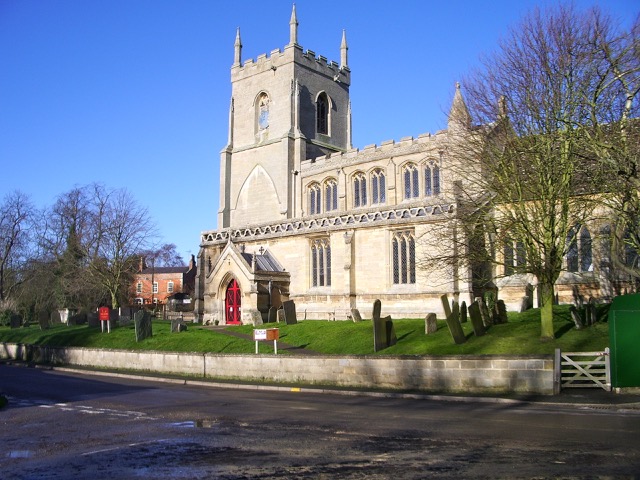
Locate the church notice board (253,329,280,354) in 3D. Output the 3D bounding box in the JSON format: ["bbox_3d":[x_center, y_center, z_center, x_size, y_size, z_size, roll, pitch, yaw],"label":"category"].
[{"bbox_3d":[-1.902,3.625,23.000,1.030,0.980,0.100,-3,-7,27],"label":"church notice board"}]

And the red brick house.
[{"bbox_3d":[-25.869,7.931,109.863,10.200,10.200,6.300,-2,-7,20],"label":"red brick house"}]

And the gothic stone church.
[{"bbox_3d":[6.770,-7.733,52.541,37.925,28.814,18.685,-5,-8,41],"label":"gothic stone church"}]

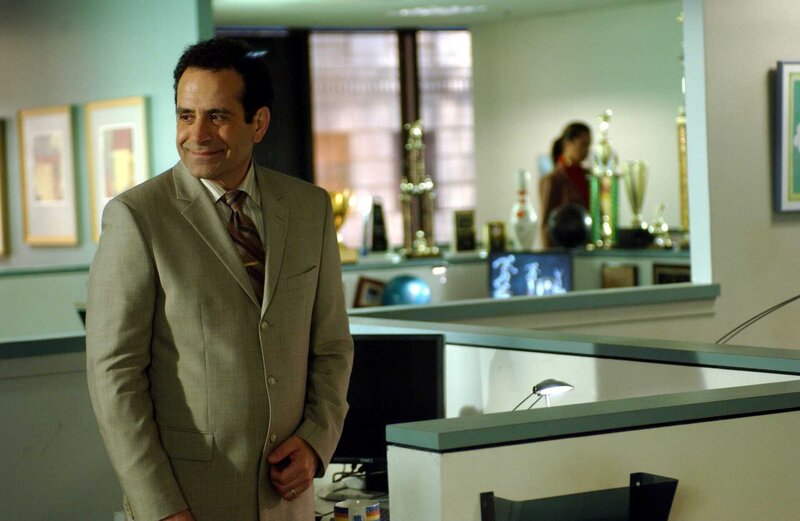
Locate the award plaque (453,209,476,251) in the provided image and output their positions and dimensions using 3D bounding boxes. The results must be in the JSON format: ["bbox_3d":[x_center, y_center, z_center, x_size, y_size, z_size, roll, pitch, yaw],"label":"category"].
[{"bbox_3d":[0.309,-0.141,11.050,0.105,0.192,0.030,-4,3,-27],"label":"award plaque"}]

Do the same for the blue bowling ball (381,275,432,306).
[{"bbox_3d":[0.031,0.174,10.300,0.217,0.217,0.217,-2,3,0],"label":"blue bowling ball"}]

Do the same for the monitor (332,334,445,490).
[{"bbox_3d":[-0.056,0.370,5.703,0.392,0.387,0.180,-1,3,21],"label":"monitor"}]

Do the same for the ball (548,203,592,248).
[{"bbox_3d":[0.817,-0.164,11.150,0.217,0.217,0.217,-2,2,0],"label":"ball"}]

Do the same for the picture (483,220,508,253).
[{"bbox_3d":[0.442,-0.112,10.900,0.095,0.148,0.045,-4,3,-27],"label":"picture"}]

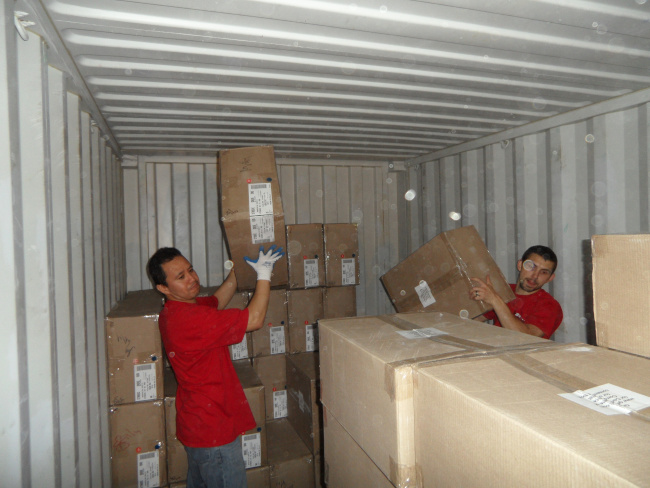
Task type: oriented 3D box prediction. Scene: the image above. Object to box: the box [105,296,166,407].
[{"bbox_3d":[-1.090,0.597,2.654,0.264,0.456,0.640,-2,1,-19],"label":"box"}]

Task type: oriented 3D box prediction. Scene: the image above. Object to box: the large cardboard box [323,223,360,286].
[{"bbox_3d":[0.039,0.079,3.582,0.264,0.456,0.565,-2,1,-19],"label":"large cardboard box"}]

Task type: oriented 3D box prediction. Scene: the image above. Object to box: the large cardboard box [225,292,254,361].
[{"bbox_3d":[-0.741,0.565,3.327,0.264,0.456,0.565,-2,1,-19],"label":"large cardboard box"}]

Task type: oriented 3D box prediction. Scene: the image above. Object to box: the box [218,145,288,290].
[{"bbox_3d":[-0.356,-0.119,2.312,0.264,0.456,0.565,-7,-38,-8],"label":"box"}]

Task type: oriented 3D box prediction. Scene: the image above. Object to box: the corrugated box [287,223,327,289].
[{"bbox_3d":[-0.217,0.088,3.496,0.264,0.456,0.565,-2,1,-19],"label":"corrugated box"}]

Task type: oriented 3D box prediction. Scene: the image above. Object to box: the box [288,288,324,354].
[{"bbox_3d":[-0.220,0.547,3.502,0.264,0.456,0.565,-2,1,-19],"label":"box"}]

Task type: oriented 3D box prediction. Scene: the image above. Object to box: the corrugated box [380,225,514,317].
[{"bbox_3d":[0.681,0.251,2.585,0.264,0.456,0.570,-11,-21,-37],"label":"corrugated box"}]

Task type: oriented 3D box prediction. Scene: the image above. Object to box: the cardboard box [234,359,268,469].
[{"bbox_3d":[-0.550,1.034,2.801,0.264,0.456,0.565,-2,1,-19],"label":"cardboard box"}]

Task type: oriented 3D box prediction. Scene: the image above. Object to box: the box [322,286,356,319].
[{"bbox_3d":[0.033,0.539,3.586,0.264,0.456,0.565,-2,1,-19],"label":"box"}]

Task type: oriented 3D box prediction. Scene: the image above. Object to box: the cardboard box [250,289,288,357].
[{"bbox_3d":[-0.479,0.556,3.415,0.264,0.456,0.565,-2,1,-19],"label":"cardboard box"}]

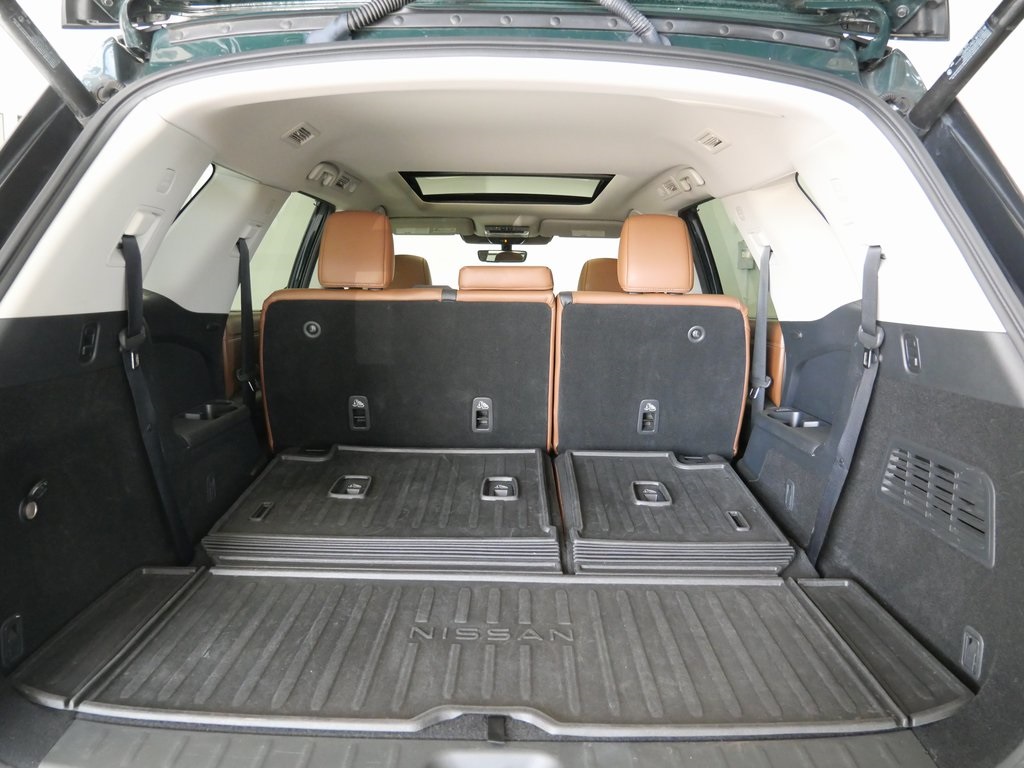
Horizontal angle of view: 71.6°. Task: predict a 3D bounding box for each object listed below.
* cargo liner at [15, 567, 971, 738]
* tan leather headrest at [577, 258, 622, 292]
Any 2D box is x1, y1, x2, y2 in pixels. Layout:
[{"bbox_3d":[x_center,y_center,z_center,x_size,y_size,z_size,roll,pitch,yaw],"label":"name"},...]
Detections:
[{"bbox_3d":[-0.032,0.413,1.184,1.420,0.037,0.475,1,11,1],"label":"cargo liner"},{"bbox_3d":[0.371,-0.365,2.655,0.260,0.210,0.130,1,11,1],"label":"tan leather headrest"}]

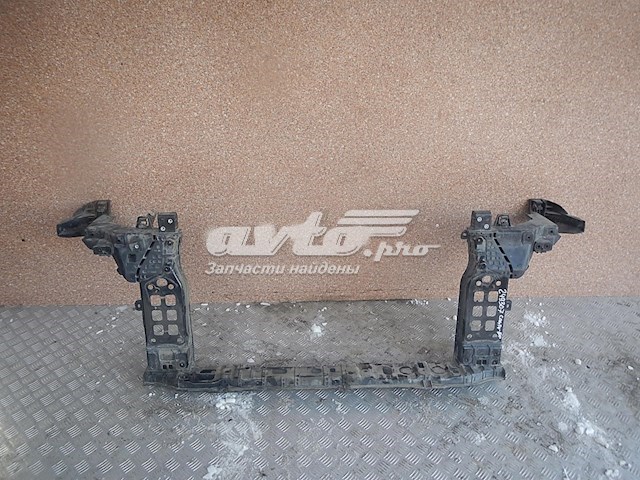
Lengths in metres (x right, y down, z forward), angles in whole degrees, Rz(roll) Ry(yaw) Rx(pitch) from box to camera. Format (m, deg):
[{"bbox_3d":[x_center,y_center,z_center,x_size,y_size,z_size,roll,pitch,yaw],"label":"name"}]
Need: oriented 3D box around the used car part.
[{"bbox_3d":[0.021,0.131,1.500,1.547,0.506,0.288,0,19,-2],"label":"used car part"}]

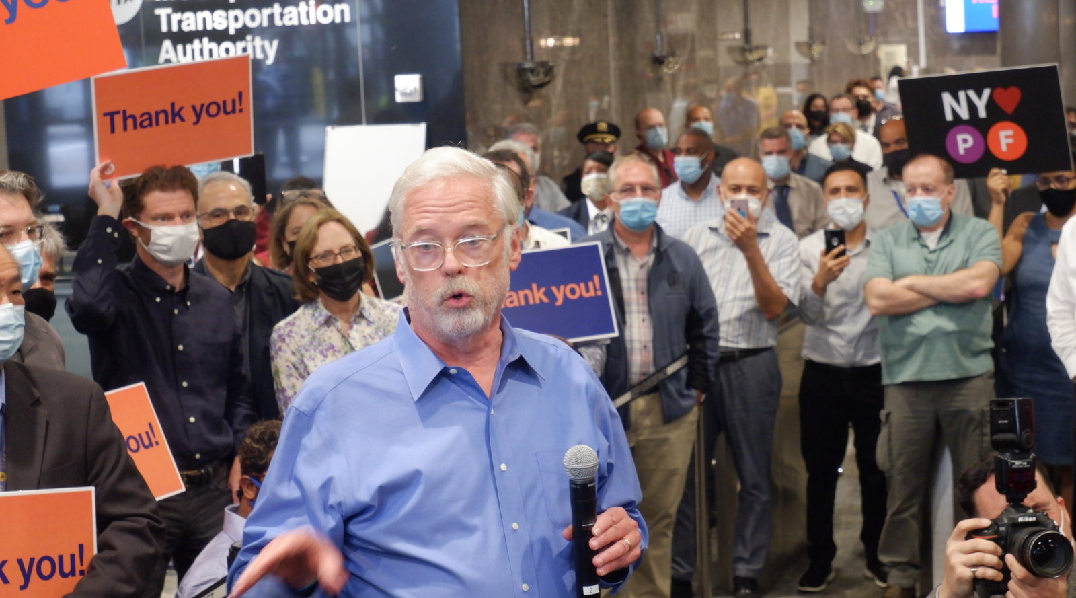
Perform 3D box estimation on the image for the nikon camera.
[{"bbox_3d":[0.924,0.371,3.870,0.165,0.355,0.200,-1,-2,-11],"label":"nikon camera"}]

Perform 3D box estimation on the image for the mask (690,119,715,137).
[{"bbox_3d":[1.027,-1.058,12.700,0.145,0.115,0.090,-4,5,-14],"label":"mask"}]

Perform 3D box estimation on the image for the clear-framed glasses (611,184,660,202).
[{"bbox_3d":[0.339,-0.371,7.100,0.142,0.048,0.140,-4,5,-10],"label":"clear-framed glasses"}]

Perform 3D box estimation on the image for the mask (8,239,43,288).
[{"bbox_3d":[-1.208,-0.081,4.700,0.140,0.112,0.085,-6,6,-36],"label":"mask"}]

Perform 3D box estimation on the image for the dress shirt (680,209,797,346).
[{"bbox_3d":[0.768,-0.075,7.720,0.480,0.560,0.330,-2,7,6],"label":"dress shirt"}]

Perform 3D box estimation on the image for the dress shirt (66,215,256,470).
[{"bbox_3d":[-0.965,0.111,5.200,0.430,0.620,0.340,-5,6,-27],"label":"dress shirt"}]

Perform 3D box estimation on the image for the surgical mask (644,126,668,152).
[{"bbox_3d":[0.657,-0.890,11.300,0.140,0.125,0.085,-6,8,-27],"label":"surgical mask"}]

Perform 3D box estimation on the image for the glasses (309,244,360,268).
[{"bbox_3d":[-0.547,-0.115,5.500,0.138,0.044,0.138,-10,5,-14],"label":"glasses"}]

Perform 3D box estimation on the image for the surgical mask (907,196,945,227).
[{"bbox_3d":[1.422,-0.320,7.450,0.140,0.120,0.085,1,8,28],"label":"surgical mask"}]

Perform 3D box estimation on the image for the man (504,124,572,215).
[{"bbox_3d":[0.005,-0.006,10.489,0.520,1.800,0.320,-6,7,-30],"label":"man"}]

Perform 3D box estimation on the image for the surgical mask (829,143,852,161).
[{"bbox_3d":[1.832,-0.887,12.300,0.135,0.115,0.080,-1,7,10],"label":"surgical mask"}]

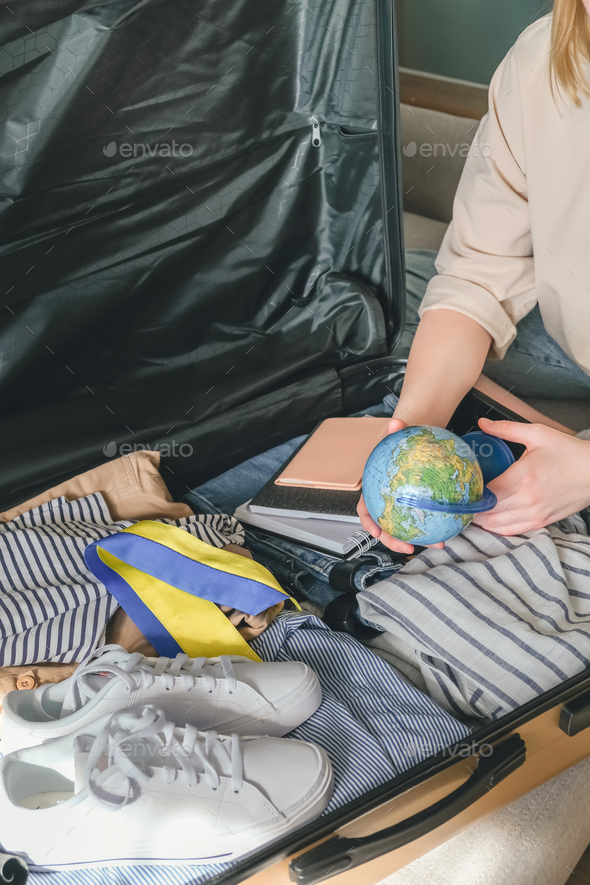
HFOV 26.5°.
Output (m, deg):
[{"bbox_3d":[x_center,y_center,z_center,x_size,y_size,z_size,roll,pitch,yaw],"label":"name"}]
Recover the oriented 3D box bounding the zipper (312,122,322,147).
[{"bbox_3d":[0.024,-0.337,1.370,0.009,0.028,0.005,-14,35,-18],"label":"zipper"}]

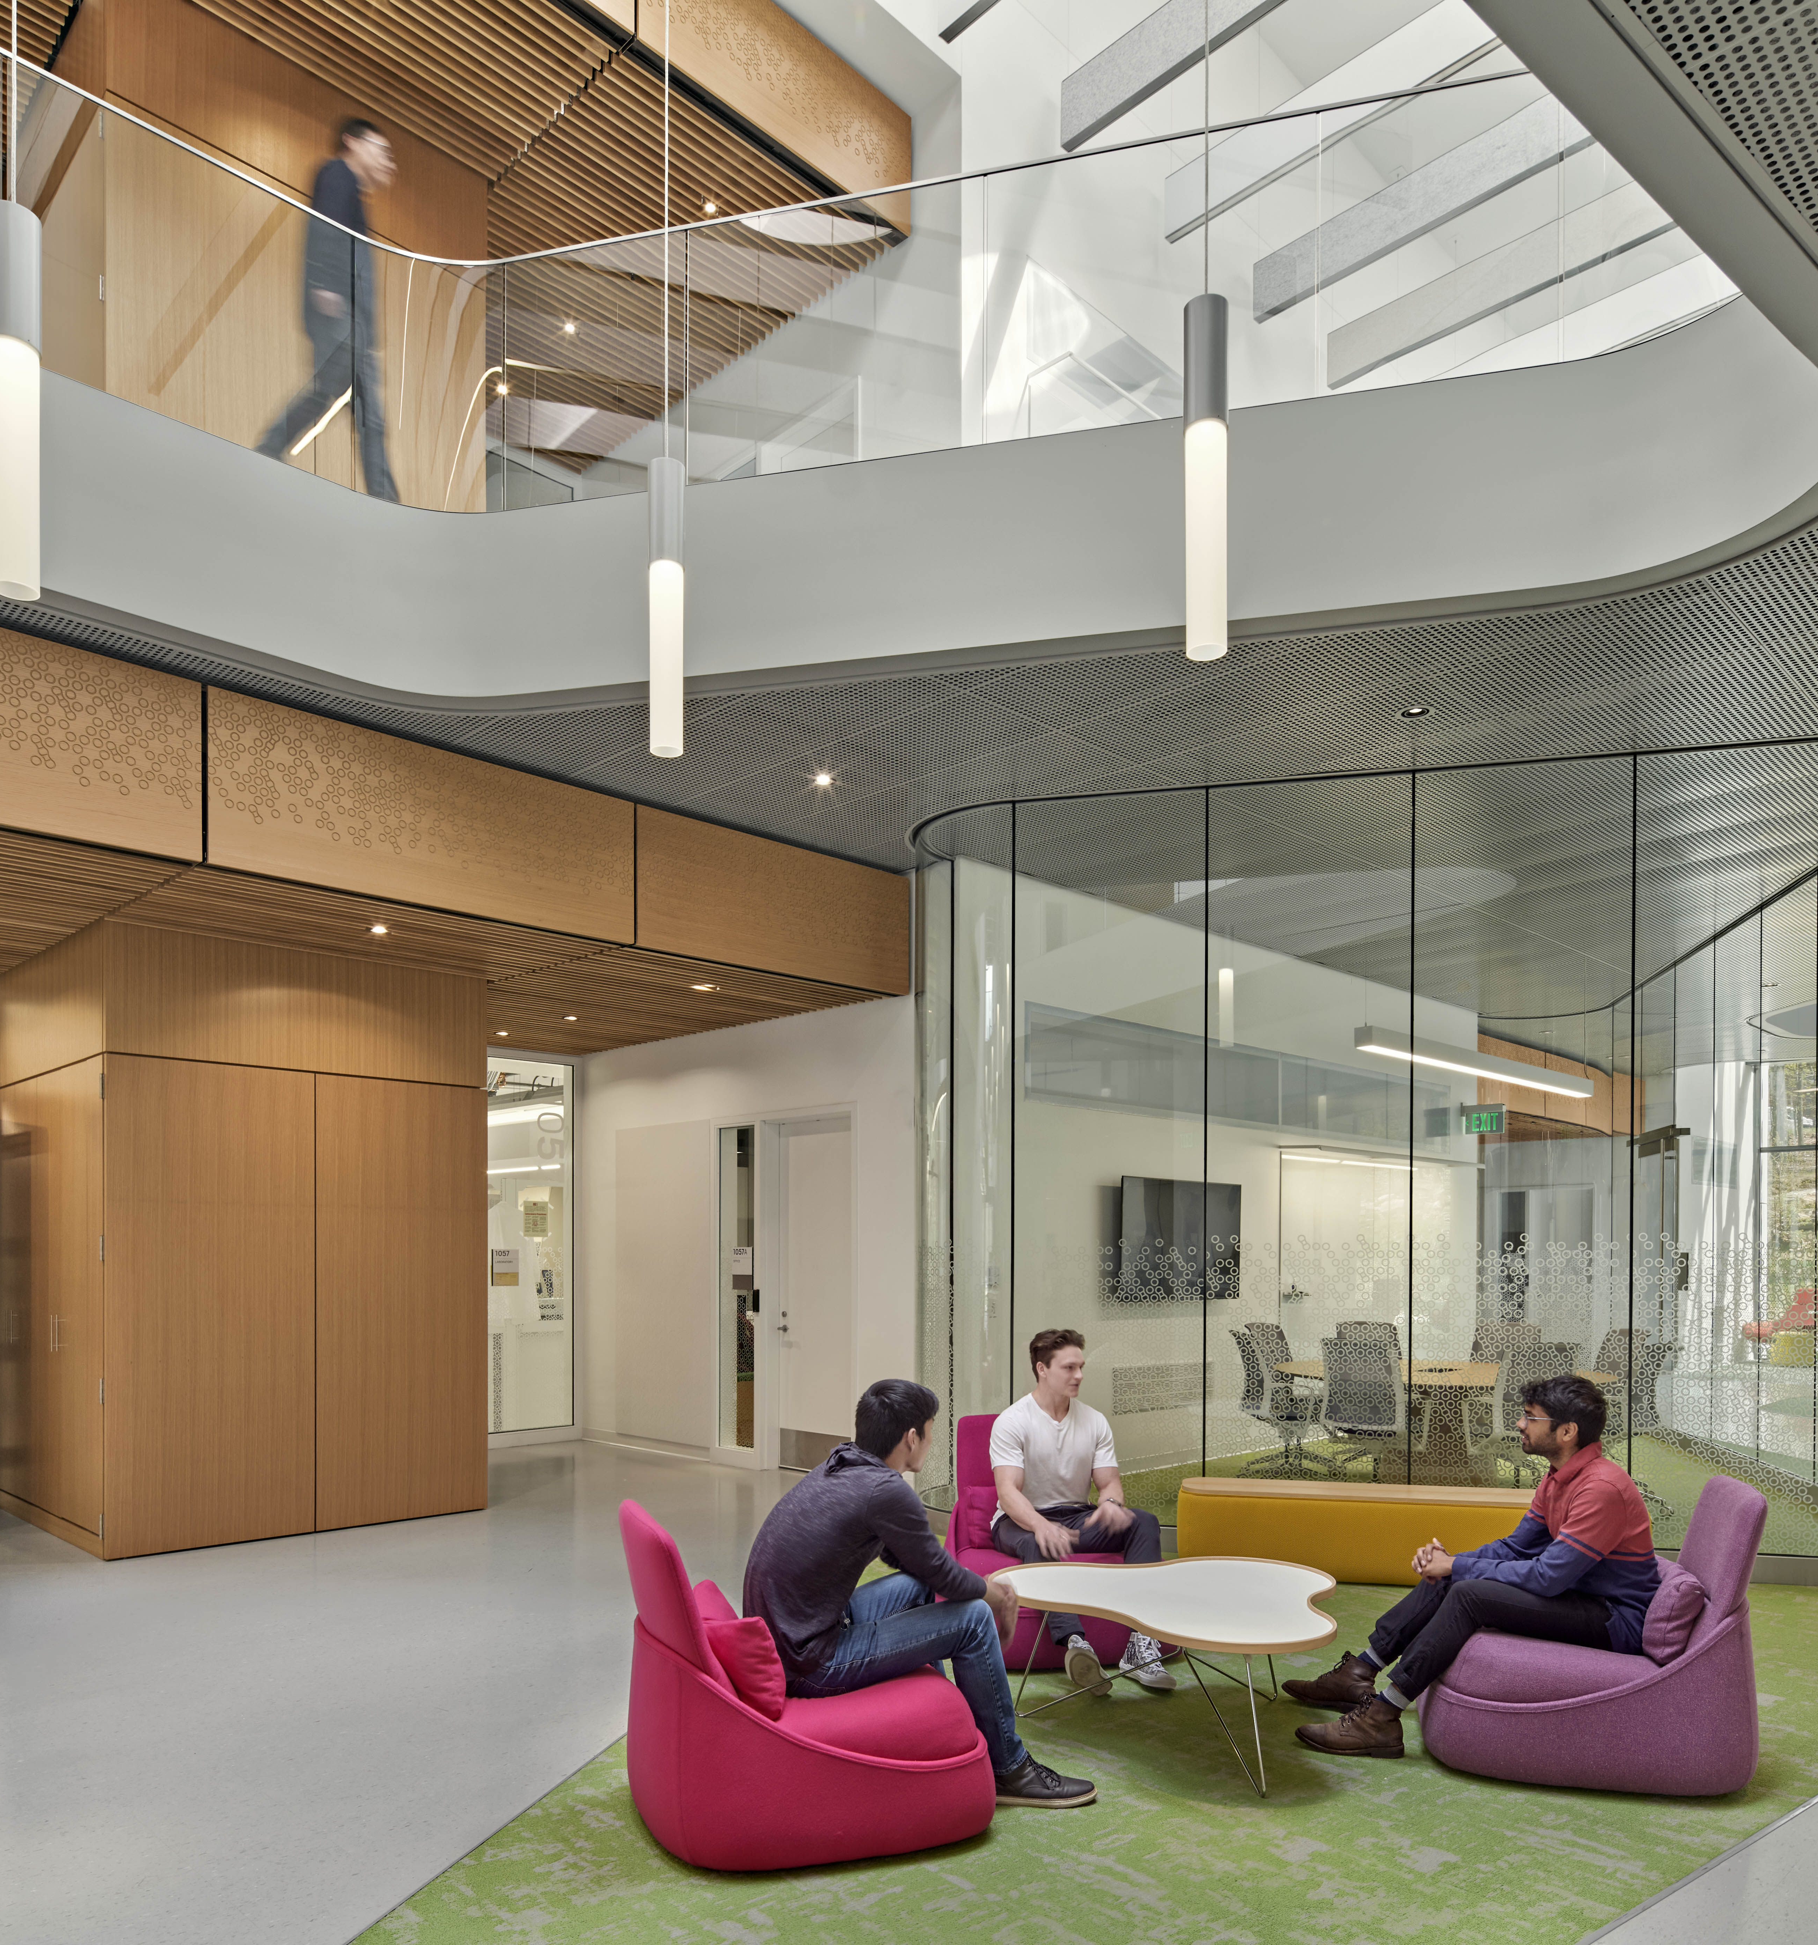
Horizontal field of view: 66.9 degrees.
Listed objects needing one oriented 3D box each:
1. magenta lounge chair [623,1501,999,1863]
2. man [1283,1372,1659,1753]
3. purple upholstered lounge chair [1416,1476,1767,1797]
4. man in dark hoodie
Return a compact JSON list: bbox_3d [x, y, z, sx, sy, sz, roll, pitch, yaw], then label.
[{"bbox_3d":[-0.310,1.849,3.770,0.920,0.840,0.750,2,-6,-17],"label":"magenta lounge chair"},{"bbox_3d":[1.680,1.761,4.180,1.020,1.110,0.510,-1,-6,13],"label":"man"},{"bbox_3d":[1.940,1.886,4.060,0.850,0.810,0.730,-1,-6,13],"label":"purple upholstered lounge chair"},{"bbox_3d":[0.010,1.707,3.860,0.930,1.170,0.550,2,-6,-20],"label":"man in dark hoodie"}]

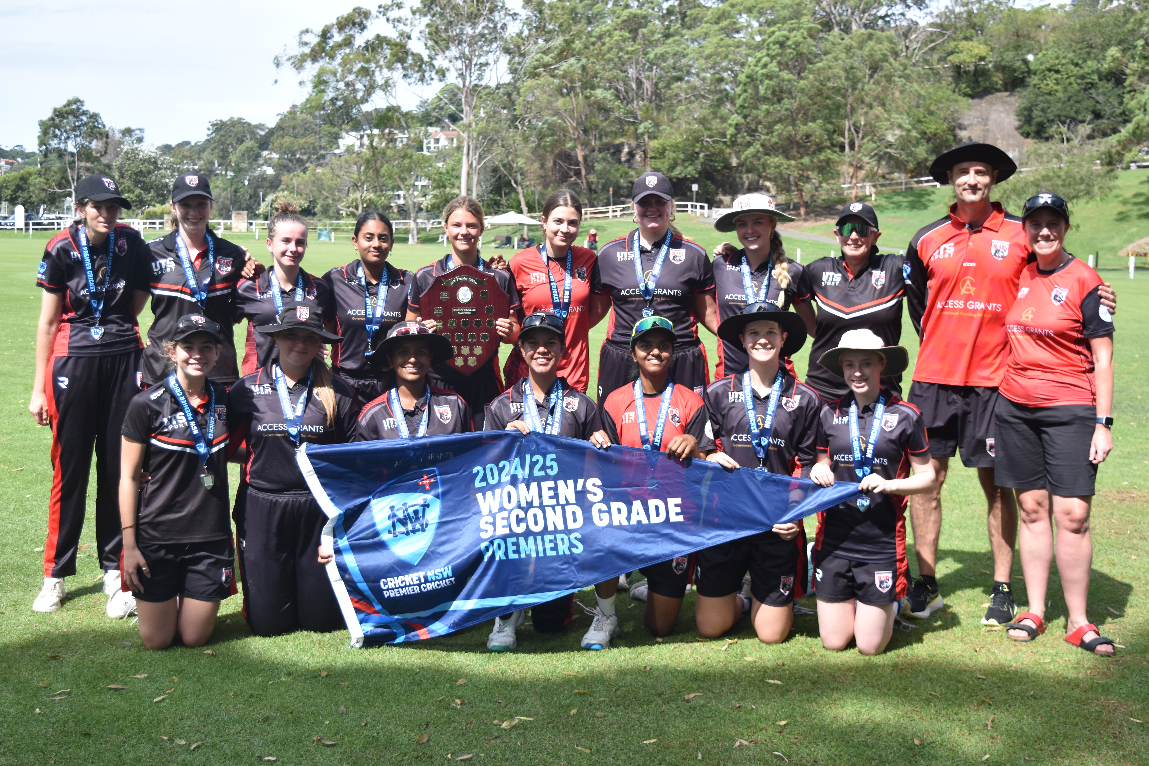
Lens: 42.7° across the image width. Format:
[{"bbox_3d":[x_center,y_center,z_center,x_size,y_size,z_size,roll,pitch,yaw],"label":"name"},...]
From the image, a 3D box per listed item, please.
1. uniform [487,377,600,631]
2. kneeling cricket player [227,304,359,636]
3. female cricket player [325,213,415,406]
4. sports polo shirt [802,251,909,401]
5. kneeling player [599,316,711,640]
[{"bbox_3d":[-0.120,0.468,5.691,0.420,0.950,0.560,0,7,-2],"label":"uniform"},{"bbox_3d":[-1.107,0.313,5.774,0.460,1.230,0.580,-1,7,-11],"label":"kneeling cricket player"},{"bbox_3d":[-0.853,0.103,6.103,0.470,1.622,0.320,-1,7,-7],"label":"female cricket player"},{"bbox_3d":[1.160,-0.220,6.087,0.450,0.630,0.270,2,7,17],"label":"sports polo shirt"},{"bbox_3d":[0.305,0.345,5.708,0.480,1.233,0.660,1,7,6],"label":"kneeling player"}]

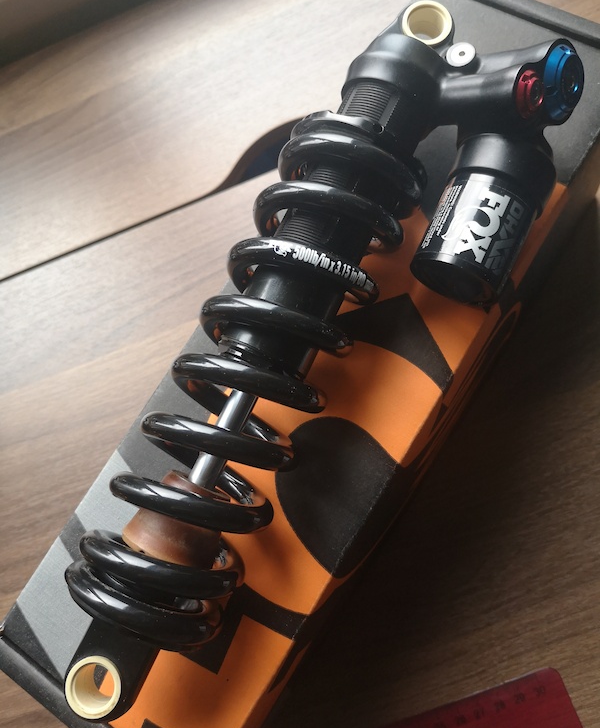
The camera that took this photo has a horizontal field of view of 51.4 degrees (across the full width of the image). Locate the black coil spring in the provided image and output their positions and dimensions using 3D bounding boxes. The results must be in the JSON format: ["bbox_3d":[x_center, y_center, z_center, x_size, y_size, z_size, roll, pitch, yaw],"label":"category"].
[{"bbox_3d":[-0.017,0.004,0.223,0.054,0.054,0.173,24,83,13],"label":"black coil spring"}]

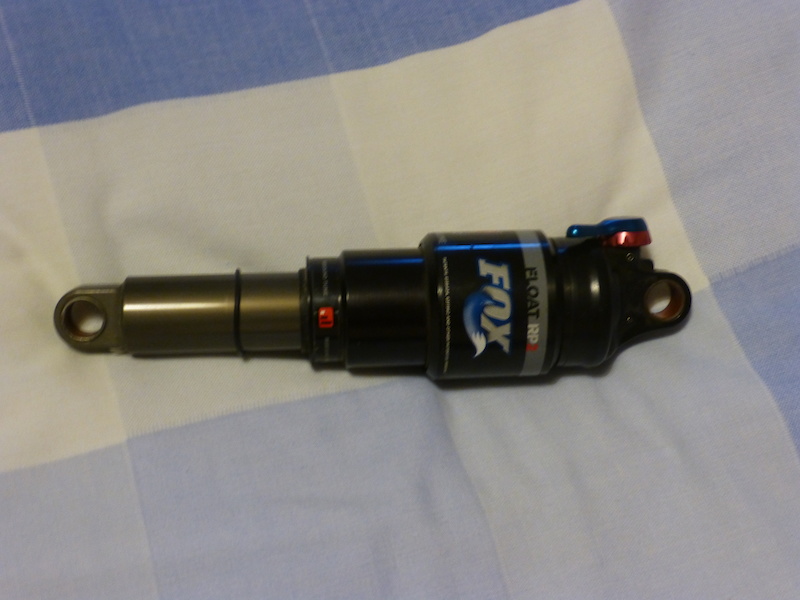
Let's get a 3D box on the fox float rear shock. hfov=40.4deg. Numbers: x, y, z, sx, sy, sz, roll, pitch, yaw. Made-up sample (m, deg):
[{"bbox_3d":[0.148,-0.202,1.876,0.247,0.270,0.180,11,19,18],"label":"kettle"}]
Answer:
[{"bbox_3d":[-0.008,0.001,0.379,0.220,0.051,0.054,-2,96,-3],"label":"fox float rear shock"}]

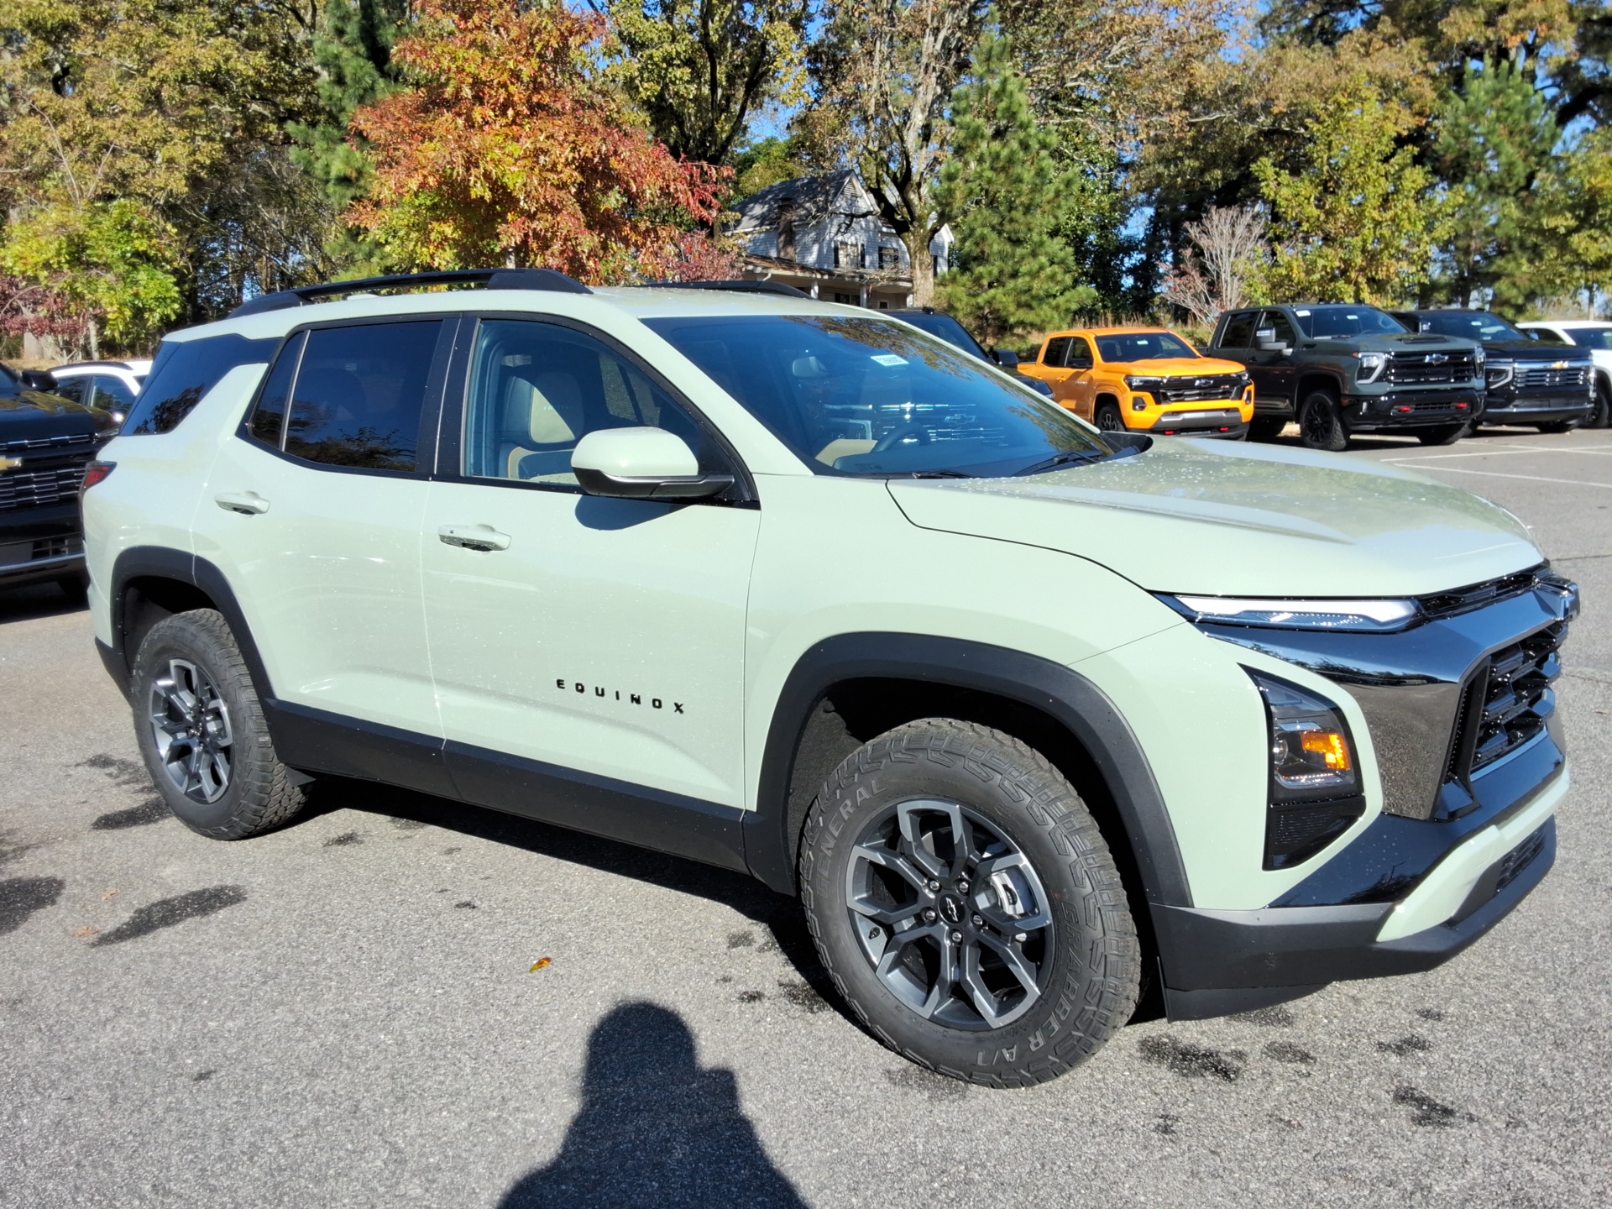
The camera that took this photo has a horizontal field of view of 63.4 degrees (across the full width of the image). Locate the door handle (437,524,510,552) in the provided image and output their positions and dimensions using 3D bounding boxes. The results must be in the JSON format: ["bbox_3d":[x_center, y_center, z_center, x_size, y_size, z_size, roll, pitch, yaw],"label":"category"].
[{"bbox_3d":[-0.802,-0.160,3.158,0.230,0.050,0.055,5,7,35],"label":"door handle"}]

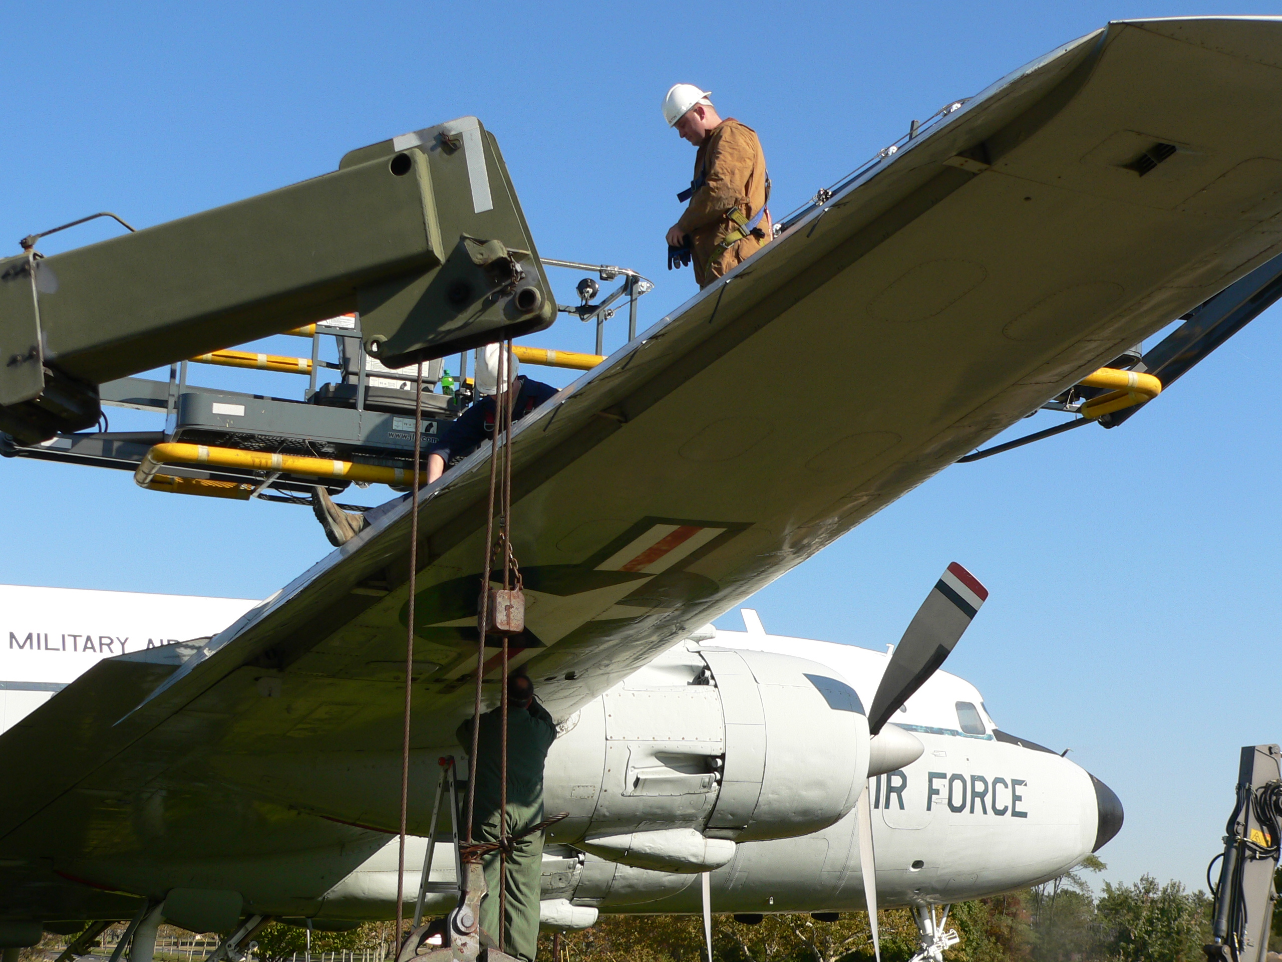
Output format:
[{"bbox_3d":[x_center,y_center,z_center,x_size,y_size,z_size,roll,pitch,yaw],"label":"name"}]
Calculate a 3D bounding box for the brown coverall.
[{"bbox_3d":[0.409,-1.057,9.308,0.480,1.480,0.560,-2,-13,6],"label":"brown coverall"}]

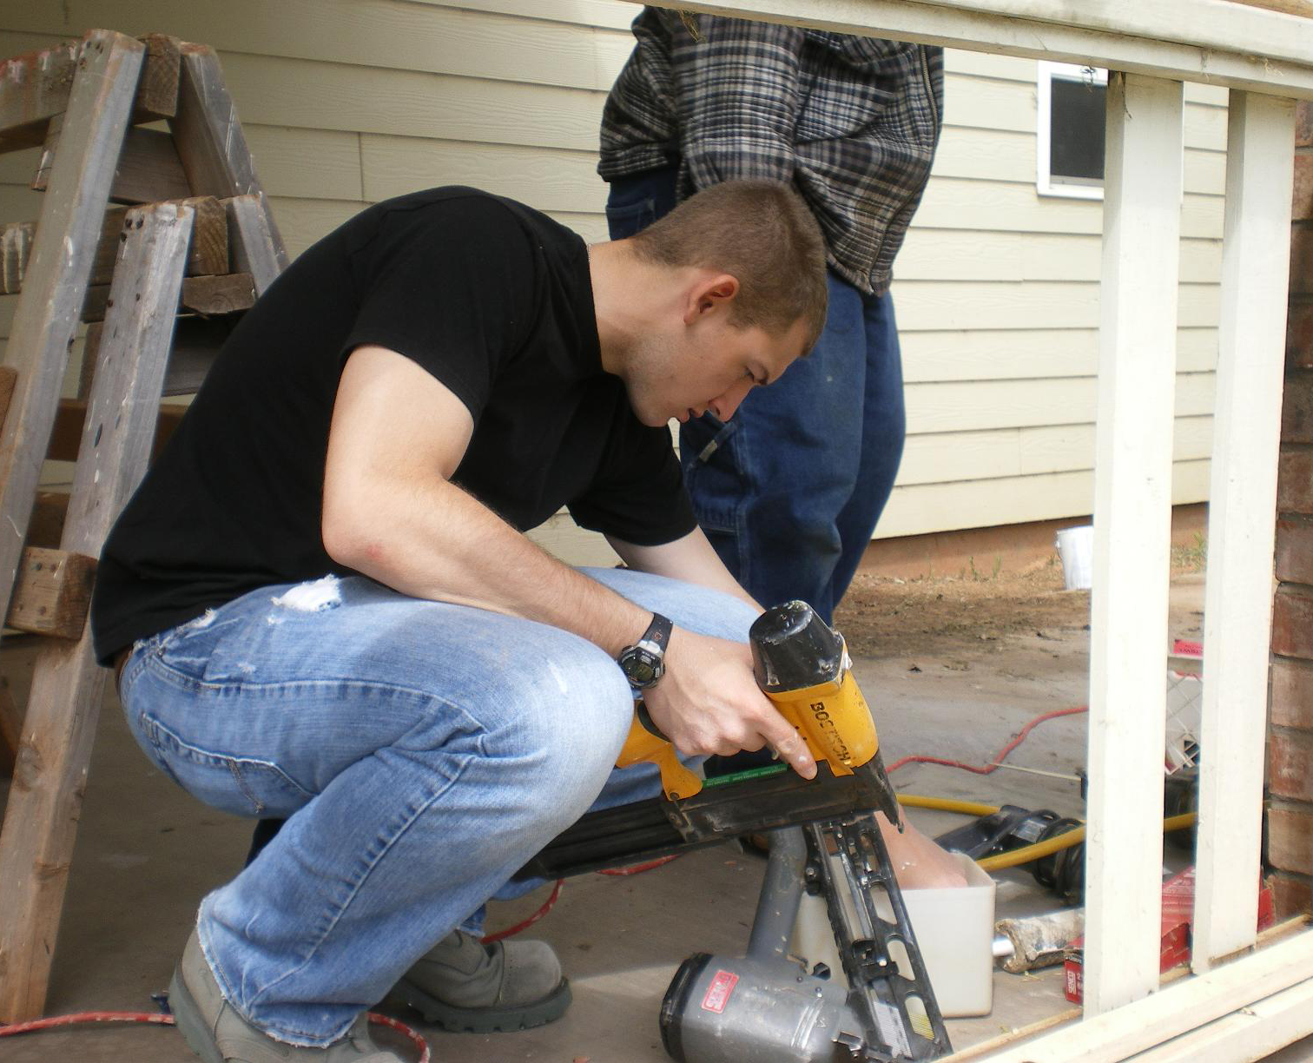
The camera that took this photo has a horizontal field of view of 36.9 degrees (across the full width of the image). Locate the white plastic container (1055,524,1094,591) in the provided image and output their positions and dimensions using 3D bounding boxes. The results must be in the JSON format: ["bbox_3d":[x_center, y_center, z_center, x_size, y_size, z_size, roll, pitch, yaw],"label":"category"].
[{"bbox_3d":[1.299,0.077,6.020,0.195,0.190,0.195,-4,6,0],"label":"white plastic container"}]

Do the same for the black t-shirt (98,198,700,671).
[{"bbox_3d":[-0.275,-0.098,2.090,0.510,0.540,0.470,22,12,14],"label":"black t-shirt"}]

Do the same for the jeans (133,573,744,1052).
[{"bbox_3d":[-0.218,0.260,2.168,0.630,0.475,0.460,1,6,14],"label":"jeans"}]

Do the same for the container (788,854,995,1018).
[{"bbox_3d":[0.264,0.469,2.267,0.212,0.154,0.132,-2,6,-11],"label":"container"}]

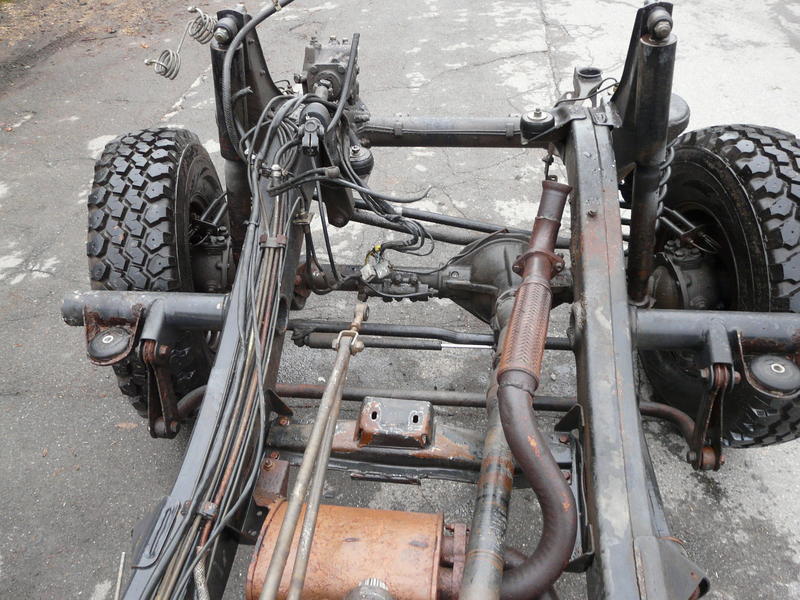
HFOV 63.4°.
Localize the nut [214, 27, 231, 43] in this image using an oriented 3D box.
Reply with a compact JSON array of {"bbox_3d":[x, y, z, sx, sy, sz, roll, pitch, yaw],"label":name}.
[{"bbox_3d":[-0.362,-0.539,1.313,0.026,0.026,0.015,0,39,4],"label":"nut"}]

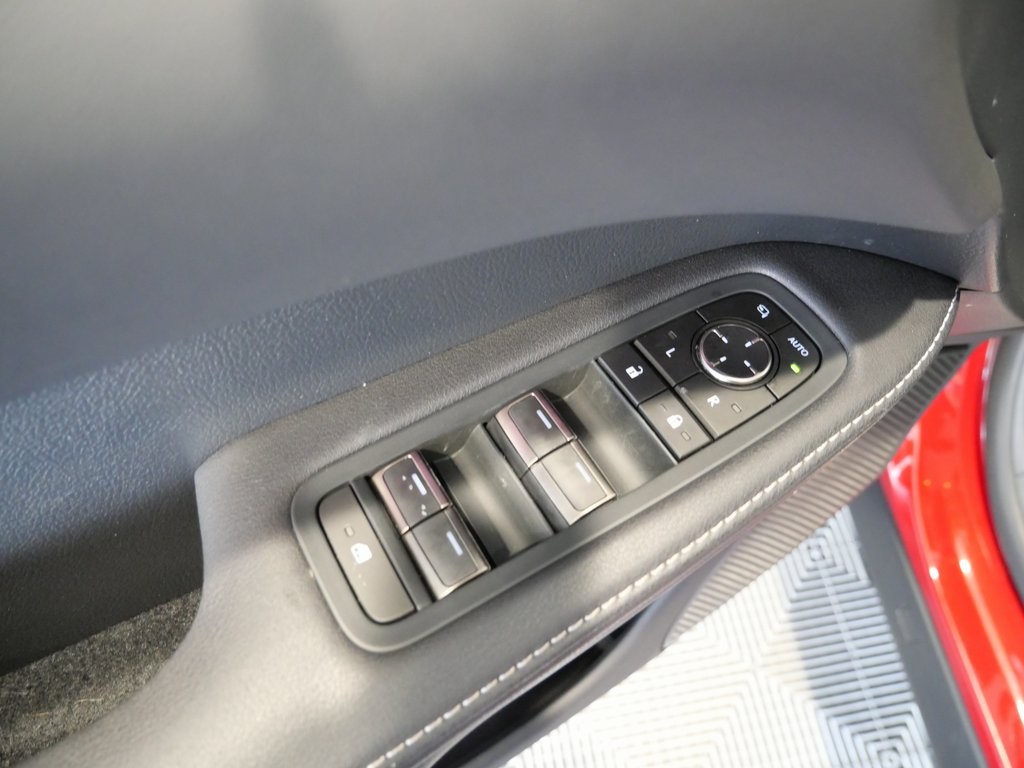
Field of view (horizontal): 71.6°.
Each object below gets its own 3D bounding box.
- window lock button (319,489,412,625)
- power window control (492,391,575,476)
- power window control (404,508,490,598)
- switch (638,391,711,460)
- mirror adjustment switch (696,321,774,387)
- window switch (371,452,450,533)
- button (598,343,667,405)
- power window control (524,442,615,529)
[{"bbox_3d":[-0.049,0.057,0.235,0.015,0.006,0.051,-28,62,-13],"label":"window lock button"},{"bbox_3d":[0.007,0.017,0.256,0.022,0.010,0.026,-28,62,-13],"label":"power window control"},{"bbox_3d":[-0.021,0.057,0.234,0.020,0.010,0.026,-28,62,-13],"label":"power window control"},{"bbox_3d":[0.058,0.016,0.254,0.016,0.006,0.025,-28,62,-13],"label":"switch"},{"bbox_3d":[0.082,-0.010,0.264,0.026,0.006,0.026,-2,59,3],"label":"mirror adjustment switch"},{"bbox_3d":[-0.034,0.039,0.246,0.020,0.010,0.026,-28,62,-13],"label":"window switch"},{"bbox_3d":[0.045,-0.003,0.265,0.015,0.006,0.025,-28,62,-13],"label":"button"},{"bbox_3d":[0.020,0.036,0.244,0.022,0.010,0.025,-28,62,-13],"label":"power window control"}]

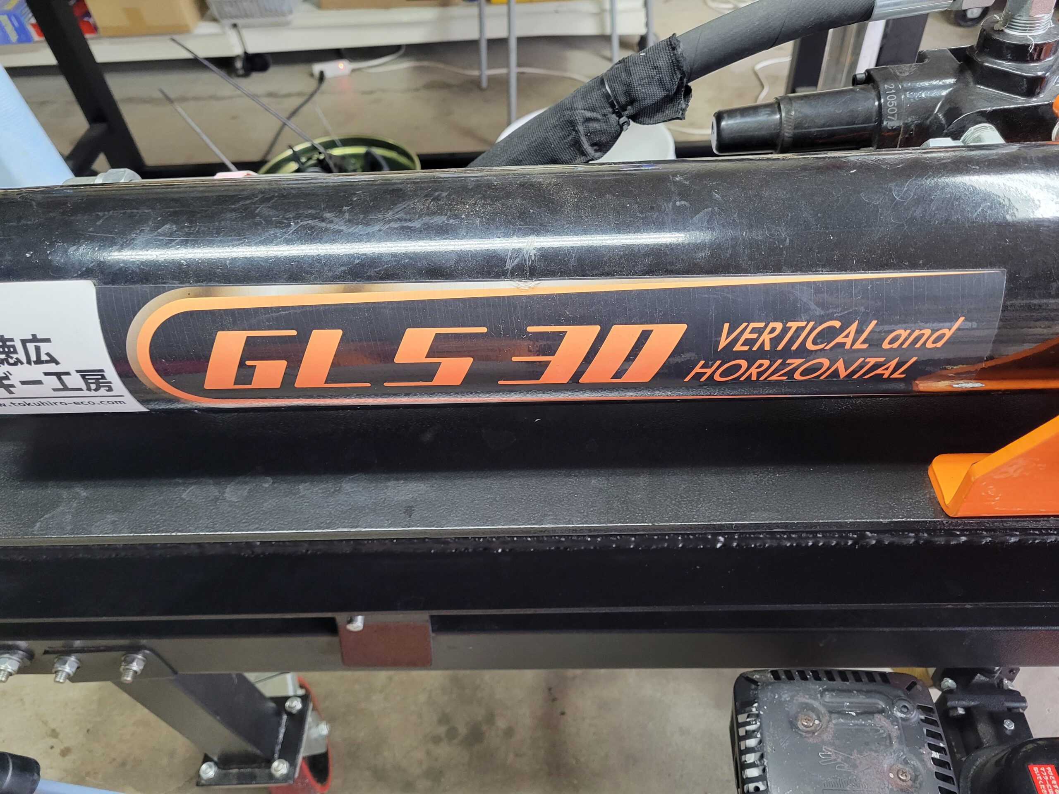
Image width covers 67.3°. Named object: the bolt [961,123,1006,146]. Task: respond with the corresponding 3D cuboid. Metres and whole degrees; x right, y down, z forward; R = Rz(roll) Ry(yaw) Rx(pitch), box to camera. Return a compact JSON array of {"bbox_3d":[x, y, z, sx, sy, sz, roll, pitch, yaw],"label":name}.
[{"bbox_3d":[0.271,-0.152,0.475,0.025,0.021,0.022,-2,45,5],"label":"bolt"}]

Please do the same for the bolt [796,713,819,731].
[{"bbox_3d":[0.214,0.250,0.610,0.015,0.006,0.015,-2,45,5],"label":"bolt"}]

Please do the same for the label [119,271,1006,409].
[{"bbox_3d":[0.005,-0.023,0.412,0.459,0.081,0.015,-1,42,4],"label":"label"}]

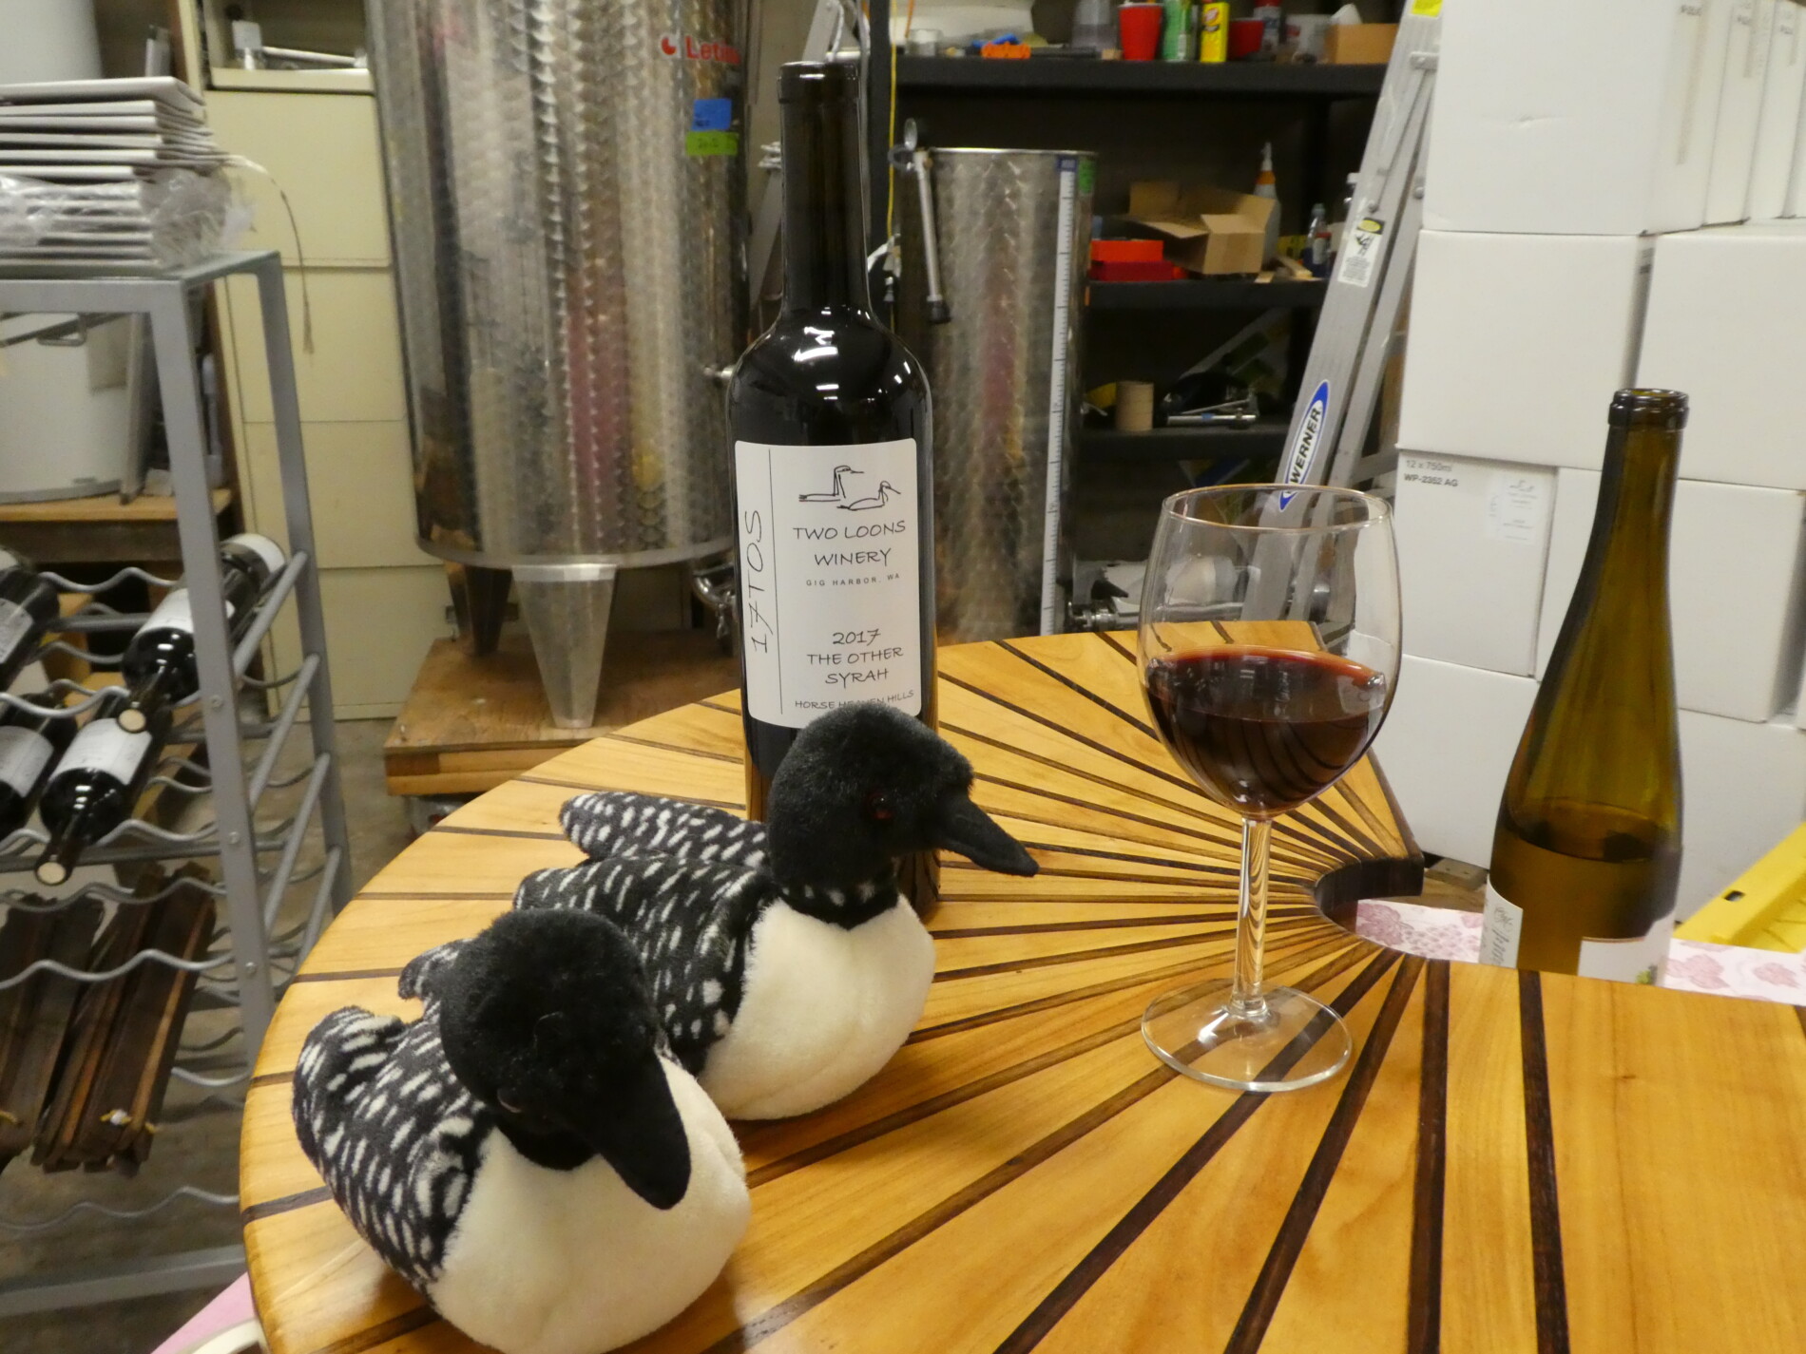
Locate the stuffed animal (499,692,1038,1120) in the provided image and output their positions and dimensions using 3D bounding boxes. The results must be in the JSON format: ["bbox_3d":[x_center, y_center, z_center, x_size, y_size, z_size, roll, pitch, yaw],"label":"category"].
[{"bbox_3d":[-0.062,0.065,0.510,0.198,0.137,0.096,13,23,36],"label":"stuffed animal"}]

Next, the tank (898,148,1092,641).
[{"bbox_3d":[0.169,-0.465,2.888,0.364,1.080,0.364,1,18,0],"label":"tank"}]

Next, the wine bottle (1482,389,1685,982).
[{"bbox_3d":[0.307,0.037,0.645,0.078,0.322,0.078,-14,22,-35],"label":"wine bottle"}]

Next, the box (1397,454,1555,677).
[{"bbox_3d":[0.996,-0.217,2.434,0.244,0.336,0.310,14,24,39],"label":"box"}]

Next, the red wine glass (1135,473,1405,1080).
[{"bbox_3d":[0.121,0.037,0.497,0.086,0.193,0.086,-1,18,0],"label":"red wine glass"}]

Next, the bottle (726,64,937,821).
[{"bbox_3d":[-0.025,-0.048,0.544,0.074,0.331,0.074,1,18,7],"label":"bottle"}]

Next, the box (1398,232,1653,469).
[{"bbox_3d":[0.993,-0.522,2.285,0.310,0.336,0.244,14,24,39],"label":"box"}]

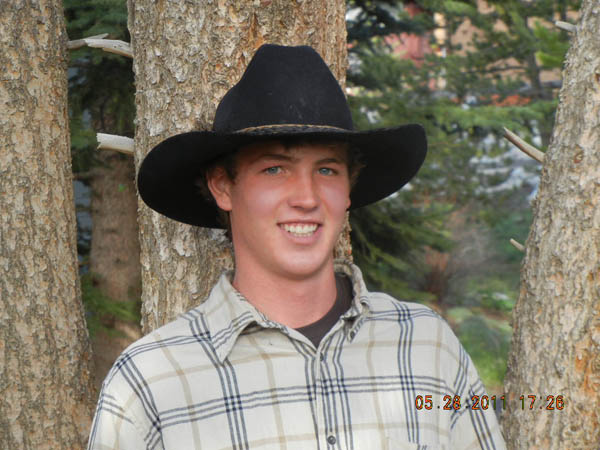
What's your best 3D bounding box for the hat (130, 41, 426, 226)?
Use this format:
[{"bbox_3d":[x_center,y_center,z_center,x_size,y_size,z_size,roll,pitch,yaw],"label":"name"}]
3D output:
[{"bbox_3d":[-0.022,-0.122,2.790,0.350,0.160,0.380,0,-17,-17],"label":"hat"}]

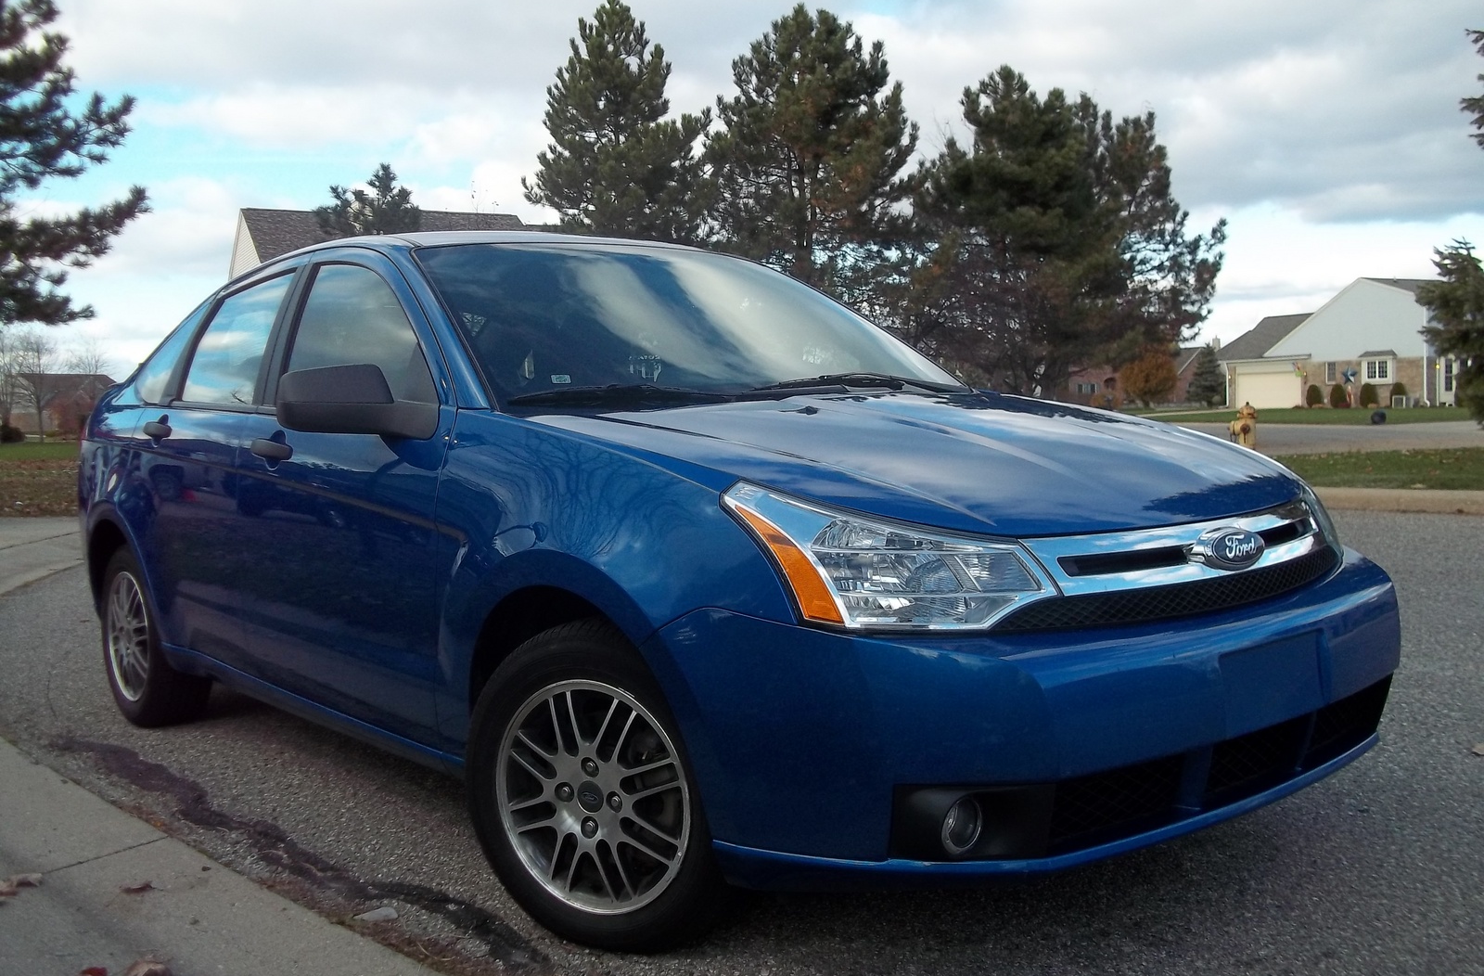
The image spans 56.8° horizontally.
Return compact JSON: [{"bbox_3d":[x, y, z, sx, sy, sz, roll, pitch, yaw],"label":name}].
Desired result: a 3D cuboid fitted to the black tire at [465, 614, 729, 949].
[{"bbox_3d":[-0.226,0.520,2.471,0.610,0.610,0.200,0,4,29],"label":"black tire"}]

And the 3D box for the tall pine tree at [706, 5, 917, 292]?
[{"bbox_3d":[1.620,-6.100,31.800,5.200,10.300,5.200,-2,3,0],"label":"tall pine tree"}]

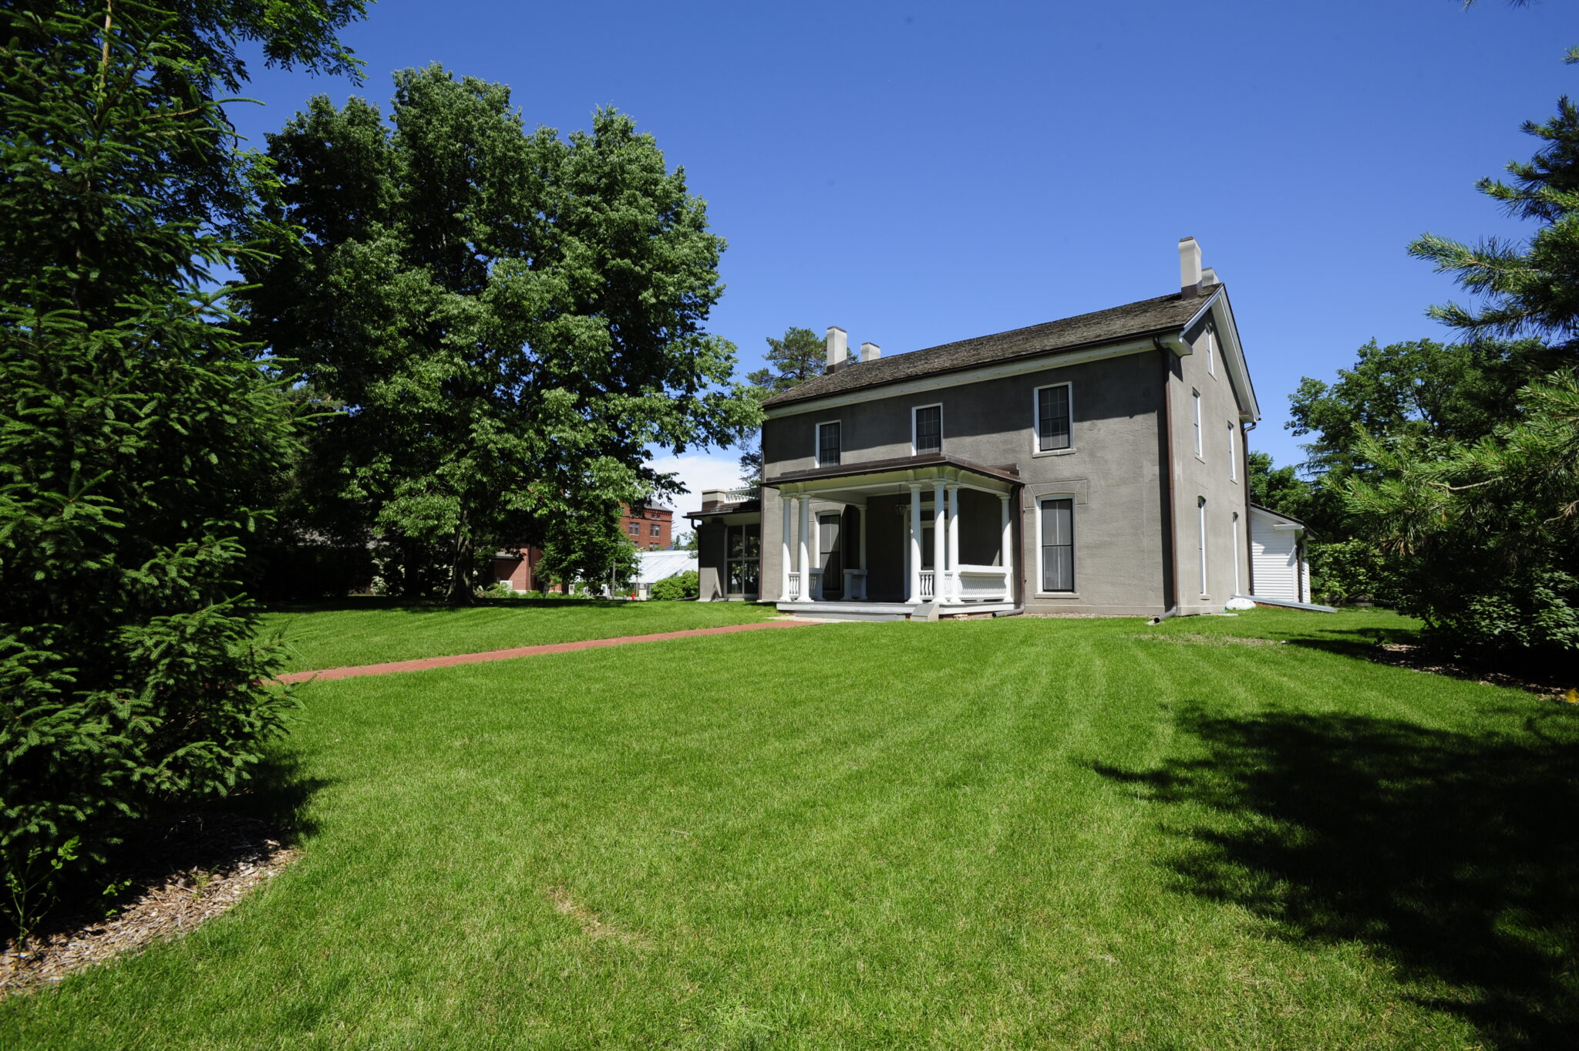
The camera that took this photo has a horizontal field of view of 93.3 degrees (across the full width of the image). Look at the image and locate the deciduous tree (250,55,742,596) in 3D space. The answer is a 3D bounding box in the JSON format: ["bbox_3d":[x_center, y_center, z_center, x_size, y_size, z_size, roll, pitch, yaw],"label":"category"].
[{"bbox_3d":[-9.334,-6.705,26.311,16.000,18.800,16.000,1,-5,0],"label":"deciduous tree"}]

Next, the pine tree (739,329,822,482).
[{"bbox_3d":[0.610,-3.723,42.682,7.500,15.800,7.500,1,-5,0],"label":"pine tree"}]

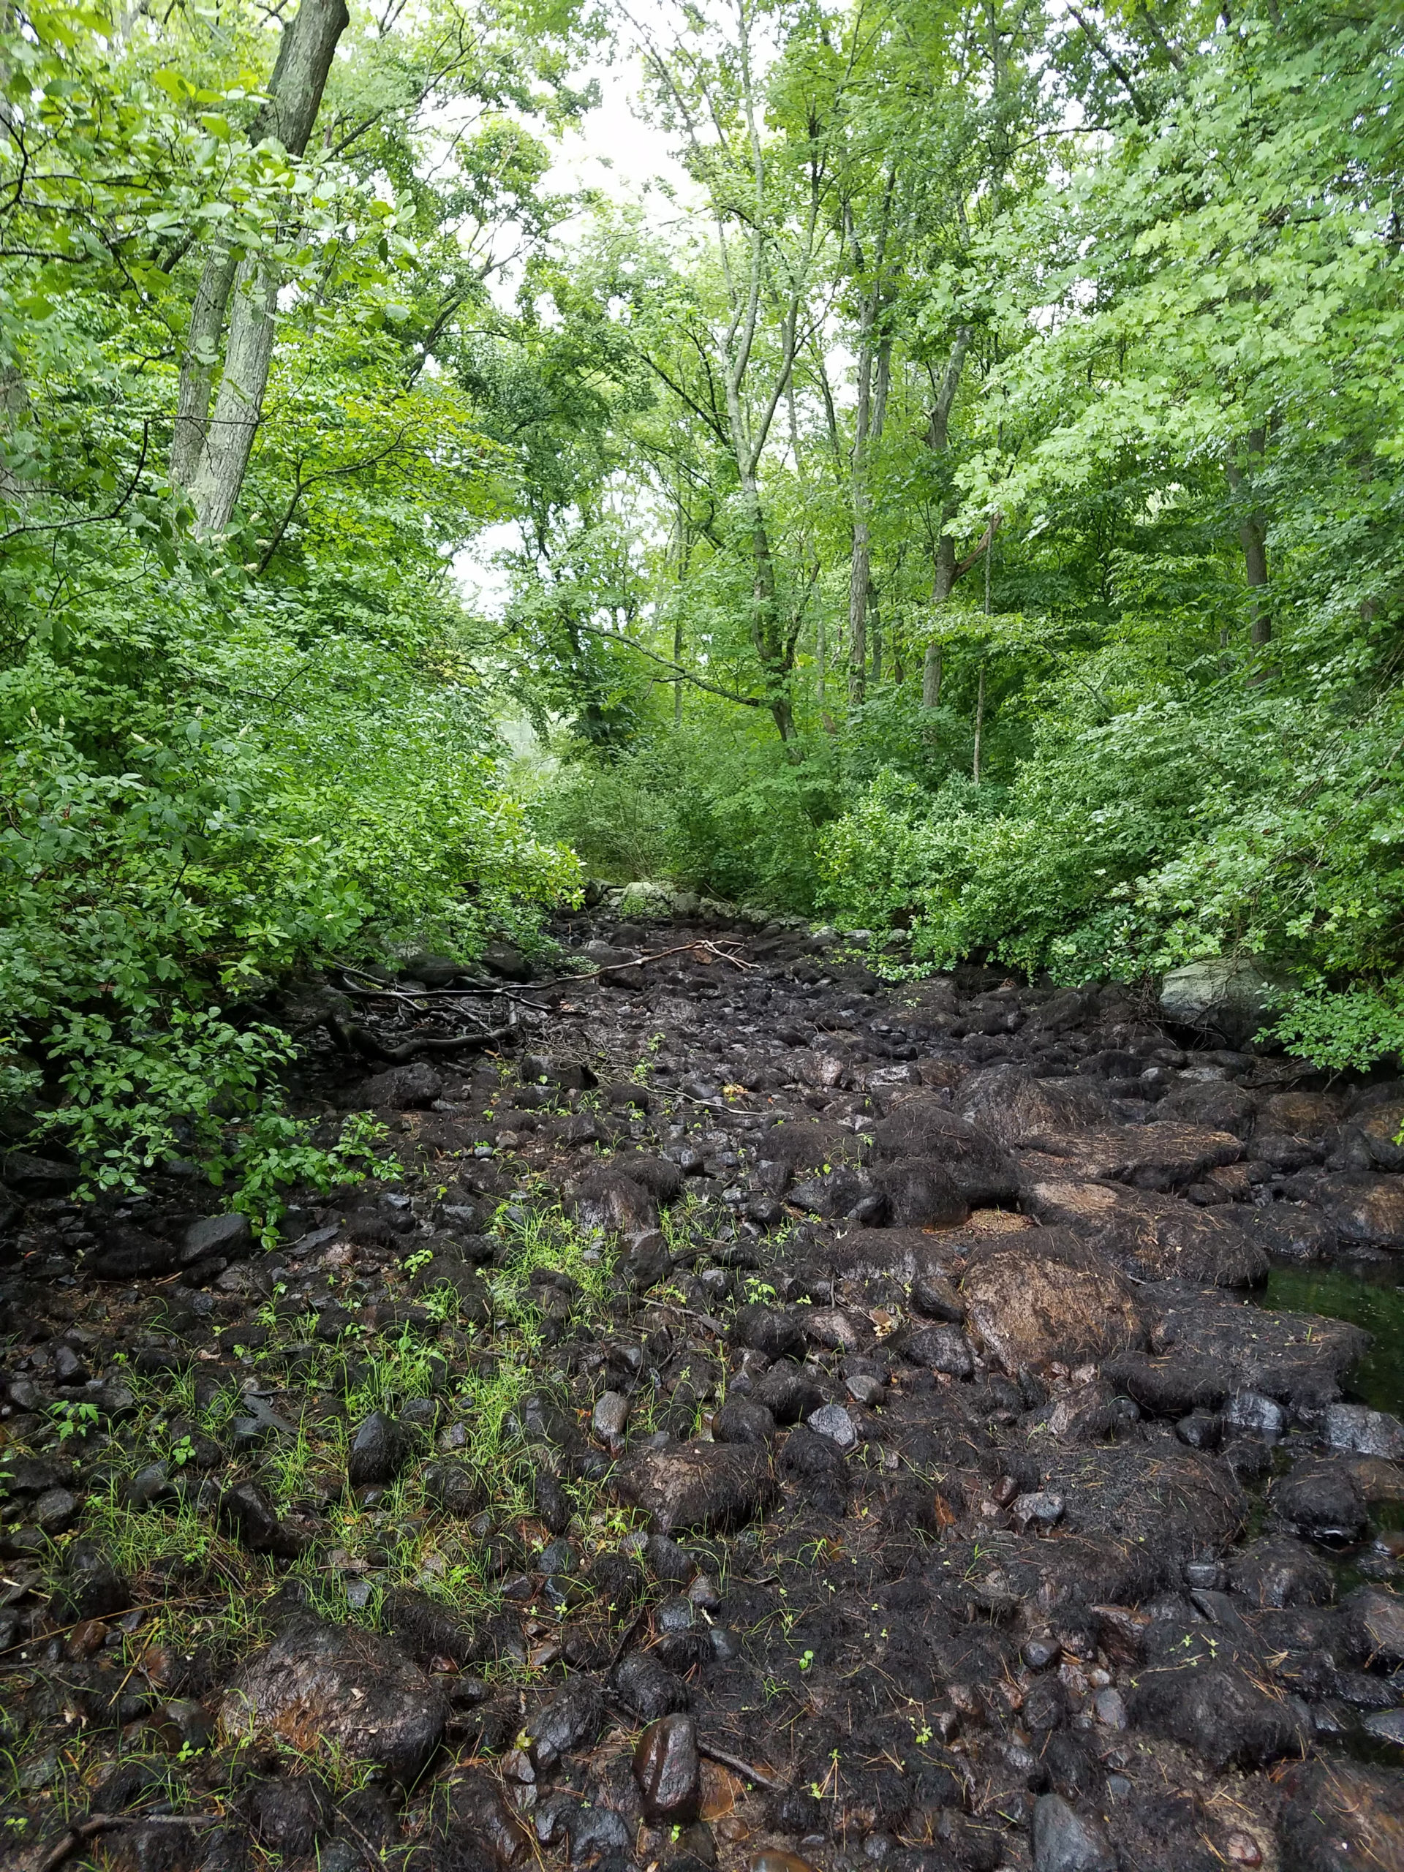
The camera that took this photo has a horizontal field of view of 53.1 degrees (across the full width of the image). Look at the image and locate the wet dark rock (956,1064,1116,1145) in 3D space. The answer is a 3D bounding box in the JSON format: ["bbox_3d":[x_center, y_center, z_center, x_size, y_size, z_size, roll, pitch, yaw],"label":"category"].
[{"bbox_3d":[1.581,0.805,6.671,0.696,0.363,0.556,0,4,0],"label":"wet dark rock"}]

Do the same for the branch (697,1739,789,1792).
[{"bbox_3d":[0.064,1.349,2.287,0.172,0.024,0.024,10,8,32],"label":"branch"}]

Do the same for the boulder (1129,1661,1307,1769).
[{"bbox_3d":[0.871,1.314,2.376,0.280,0.121,0.202,1,4,15],"label":"boulder"}]

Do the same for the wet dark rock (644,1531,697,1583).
[{"bbox_3d":[-0.064,1.267,2.867,0.107,0.088,0.097,0,4,0],"label":"wet dark rock"}]

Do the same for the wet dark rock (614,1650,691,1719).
[{"bbox_3d":[-0.081,1.245,2.340,0.126,0.083,0.120,0,5,-2],"label":"wet dark rock"}]

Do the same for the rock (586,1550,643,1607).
[{"bbox_3d":[-0.173,1.271,2.781,0.112,0.092,0.101,0,4,0],"label":"rock"}]

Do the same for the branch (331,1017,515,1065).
[{"bbox_3d":[-1.664,0.625,8.400,1.118,0.260,0.320,0,5,0],"label":"branch"}]

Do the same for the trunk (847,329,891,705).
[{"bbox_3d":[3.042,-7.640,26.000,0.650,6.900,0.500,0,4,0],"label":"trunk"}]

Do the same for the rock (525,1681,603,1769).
[{"bbox_3d":[-0.219,1.253,2.235,0.094,0.097,0.151,3,5,30],"label":"rock"}]

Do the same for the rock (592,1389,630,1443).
[{"bbox_3d":[-0.220,1.155,3.380,0.091,0.116,0.109,0,4,0],"label":"rock"}]

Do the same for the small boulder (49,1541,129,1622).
[{"bbox_3d":[-1.142,1.202,2.626,0.135,0.126,0.149,-2,5,-23],"label":"small boulder"}]

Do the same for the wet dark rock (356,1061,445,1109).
[{"bbox_3d":[-1.726,0.856,8.043,0.504,0.242,0.397,0,4,0],"label":"wet dark rock"}]

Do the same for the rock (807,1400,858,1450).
[{"bbox_3d":[0.299,1.119,3.219,0.113,0.103,0.108,0,5,5],"label":"rock"}]

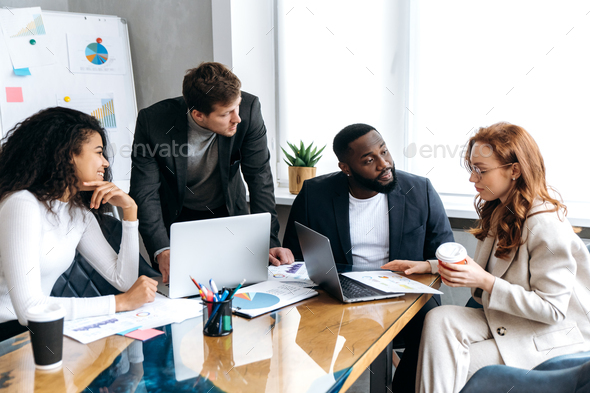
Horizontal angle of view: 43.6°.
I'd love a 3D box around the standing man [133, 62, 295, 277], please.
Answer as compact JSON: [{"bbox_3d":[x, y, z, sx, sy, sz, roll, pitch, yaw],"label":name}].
[{"bbox_3d":[-0.375,0.246,2.906,0.590,1.502,0.750,-4,9,-22],"label":"standing man"}]

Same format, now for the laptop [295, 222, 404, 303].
[{"bbox_3d":[0.176,0.203,2.421,0.262,0.217,0.299,-4,9,-20],"label":"laptop"}]

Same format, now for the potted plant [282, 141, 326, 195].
[{"bbox_3d":[0.040,-0.145,3.580,0.220,0.250,0.210,-1,9,0],"label":"potted plant"}]

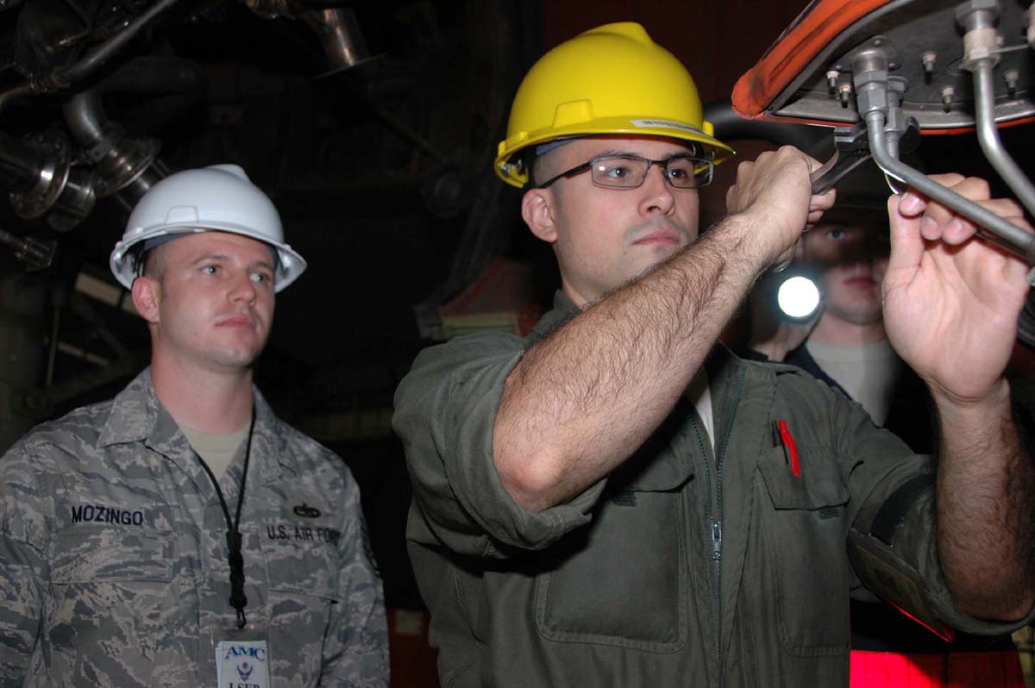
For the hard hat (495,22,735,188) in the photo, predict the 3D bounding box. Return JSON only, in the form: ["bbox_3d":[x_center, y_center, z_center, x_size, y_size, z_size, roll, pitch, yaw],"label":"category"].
[{"bbox_3d":[0.097,-0.251,1.075,0.226,0.168,0.280,1,-8,-32],"label":"hard hat"}]

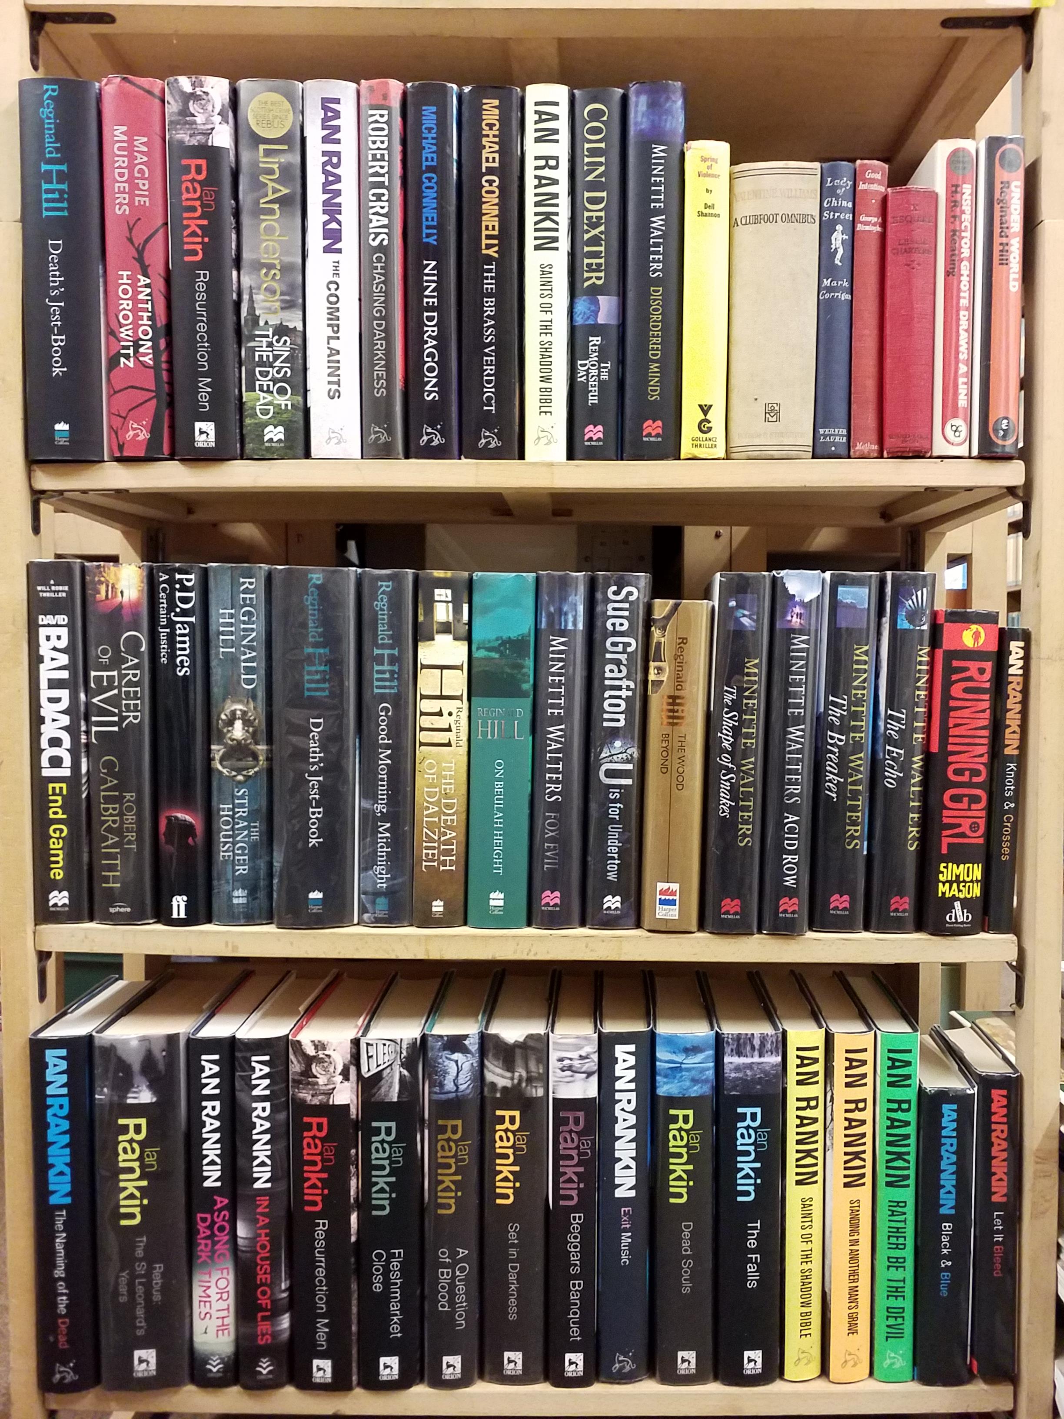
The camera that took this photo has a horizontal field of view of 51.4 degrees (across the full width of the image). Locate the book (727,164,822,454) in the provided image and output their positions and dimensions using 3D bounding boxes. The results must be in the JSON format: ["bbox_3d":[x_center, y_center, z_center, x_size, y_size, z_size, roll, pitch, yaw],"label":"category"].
[{"bbox_3d":[0.156,-0.256,0.771,0.056,0.187,0.130,1,2,2],"label":"book"}]

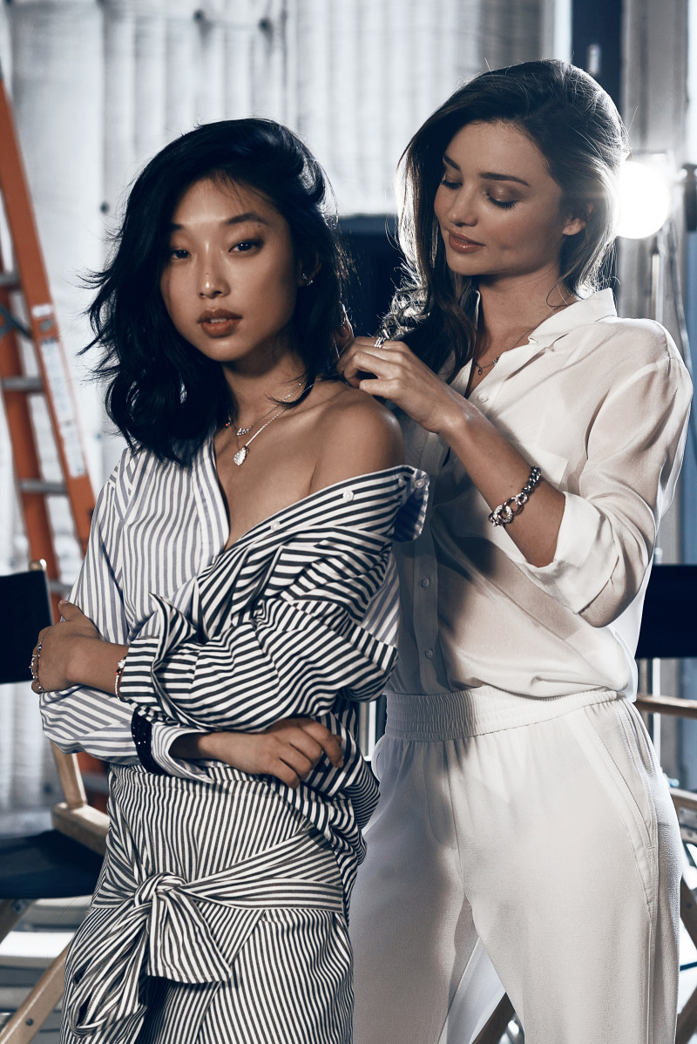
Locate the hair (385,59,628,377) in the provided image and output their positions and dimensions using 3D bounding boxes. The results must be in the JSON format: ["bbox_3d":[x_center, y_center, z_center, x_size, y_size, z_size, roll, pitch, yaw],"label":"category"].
[{"bbox_3d":[0.174,-0.336,2.710,0.235,0.345,0.250,3,11,41],"label":"hair"}]

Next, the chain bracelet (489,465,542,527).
[{"bbox_3d":[0.175,-0.029,2.610,0.022,0.074,0.064,41,0,-13],"label":"chain bracelet"}]

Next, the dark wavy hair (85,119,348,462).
[{"bbox_3d":[-0.127,-0.225,2.400,0.240,0.325,0.240,-2,4,18],"label":"dark wavy hair"}]

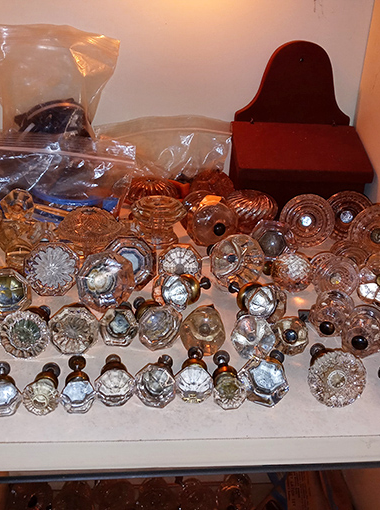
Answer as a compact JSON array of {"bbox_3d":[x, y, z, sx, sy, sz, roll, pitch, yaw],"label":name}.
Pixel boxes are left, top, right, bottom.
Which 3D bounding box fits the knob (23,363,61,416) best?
[{"bbox_3d":[-0.101,0.092,0.384,0.025,0.025,0.048,0,12,-7],"label":"knob"}]

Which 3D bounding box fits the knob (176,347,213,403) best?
[{"bbox_3d":[0.004,0.081,0.385,0.025,0.025,0.059,3,13,1],"label":"knob"}]

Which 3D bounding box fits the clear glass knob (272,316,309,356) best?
[{"bbox_3d":[0.079,0.064,0.439,0.030,0.030,0.024,1,-1,-6],"label":"clear glass knob"}]

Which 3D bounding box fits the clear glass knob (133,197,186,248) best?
[{"bbox_3d":[-0.036,-0.040,0.632,0.064,0.047,0.064,1,24,-6],"label":"clear glass knob"}]

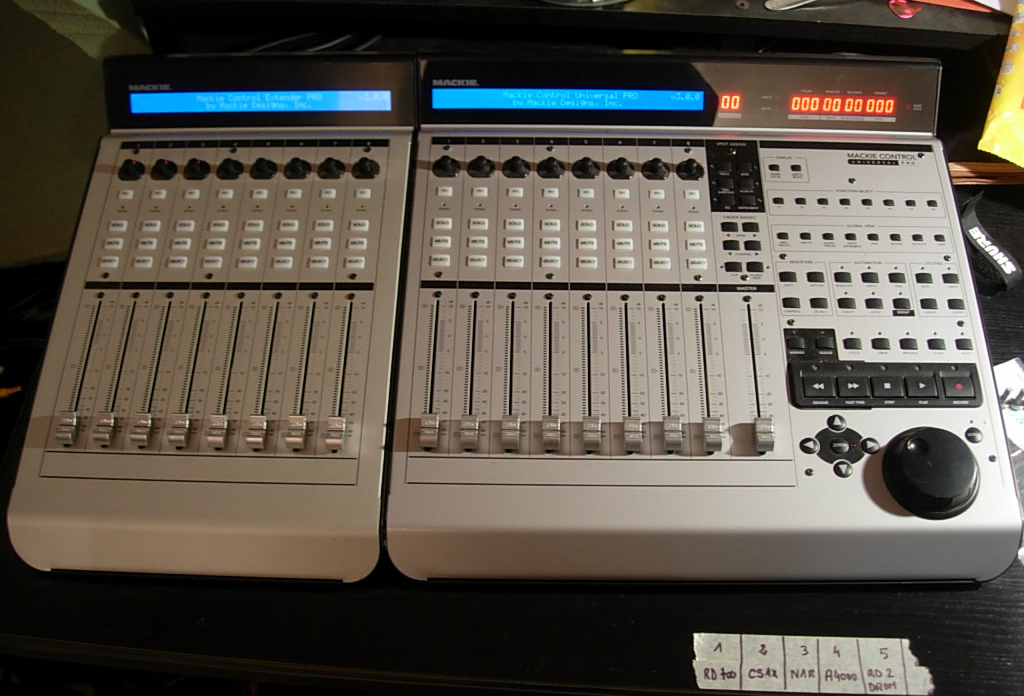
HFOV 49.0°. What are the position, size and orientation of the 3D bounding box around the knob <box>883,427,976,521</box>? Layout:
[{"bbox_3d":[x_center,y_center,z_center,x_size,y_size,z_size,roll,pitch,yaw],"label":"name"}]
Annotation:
[{"bbox_3d":[0.279,0.079,0.745,0.066,0.020,0.066,1,60,1],"label":"knob"}]

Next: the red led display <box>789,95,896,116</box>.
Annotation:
[{"bbox_3d":[0.264,-0.194,0.897,0.089,0.016,0.006,1,17,1],"label":"red led display"}]

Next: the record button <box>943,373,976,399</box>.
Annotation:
[{"bbox_3d":[0.310,0.027,0.779,0.022,0.006,0.015,1,60,1],"label":"record button"}]

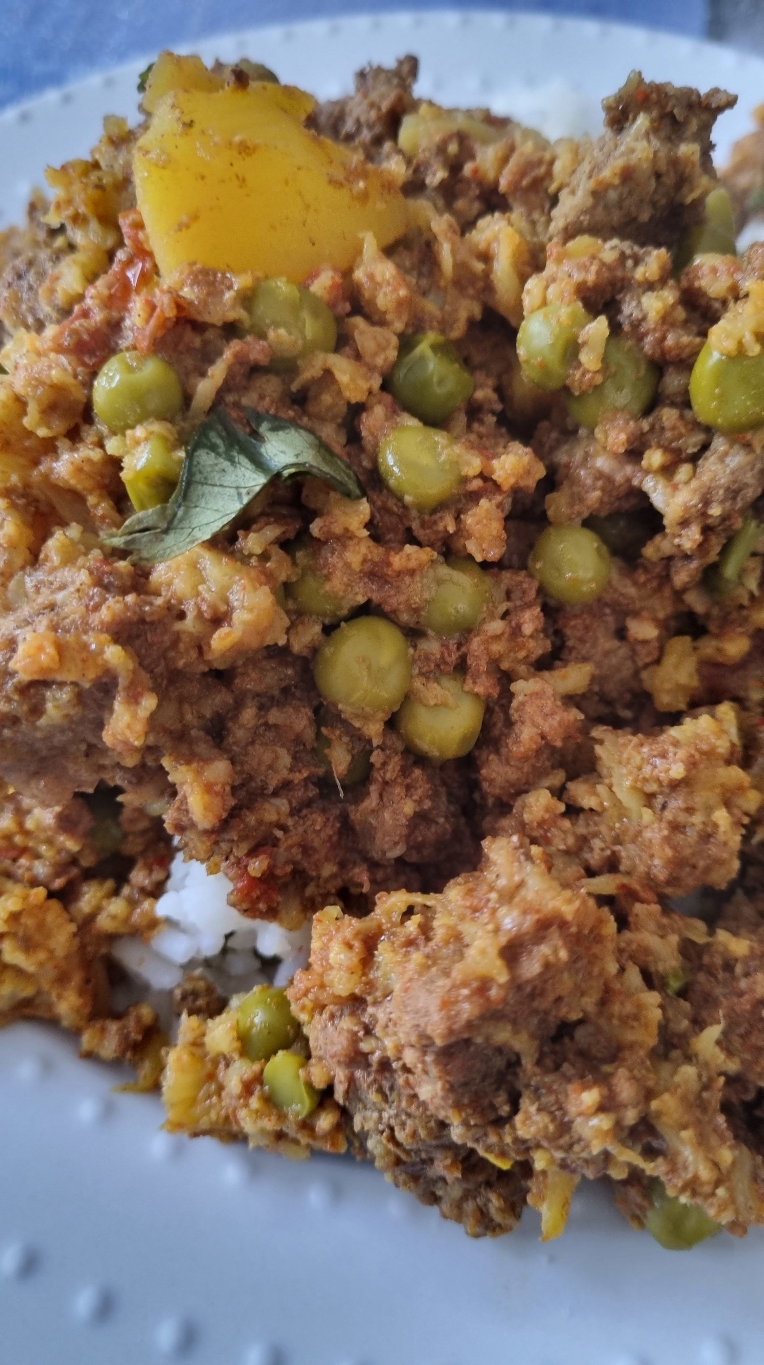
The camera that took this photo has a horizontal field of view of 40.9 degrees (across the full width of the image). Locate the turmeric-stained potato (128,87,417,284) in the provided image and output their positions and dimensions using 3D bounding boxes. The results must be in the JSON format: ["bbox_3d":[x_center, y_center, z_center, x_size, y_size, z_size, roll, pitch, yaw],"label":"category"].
[{"bbox_3d":[-0.012,-0.056,0.117,0.029,0.018,0.017,-3,62,0],"label":"turmeric-stained potato"}]

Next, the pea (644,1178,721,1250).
[{"bbox_3d":[0.035,0.061,0.119,0.009,0.009,0.009,-3,62,0],"label":"pea"}]

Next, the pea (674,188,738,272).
[{"bbox_3d":[0.041,-0.058,0.131,0.010,0.010,0.010,-1,61,0],"label":"pea"}]

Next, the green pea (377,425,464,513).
[{"bbox_3d":[0.004,-0.023,0.111,0.009,0.009,0.009,-1,61,0],"label":"green pea"}]

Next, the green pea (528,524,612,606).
[{"bbox_3d":[0.020,-0.013,0.111,0.009,0.009,0.009,-3,62,0],"label":"green pea"}]

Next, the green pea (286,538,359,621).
[{"bbox_3d":[-0.006,-0.011,0.106,0.009,0.009,0.009,-3,62,0],"label":"green pea"}]

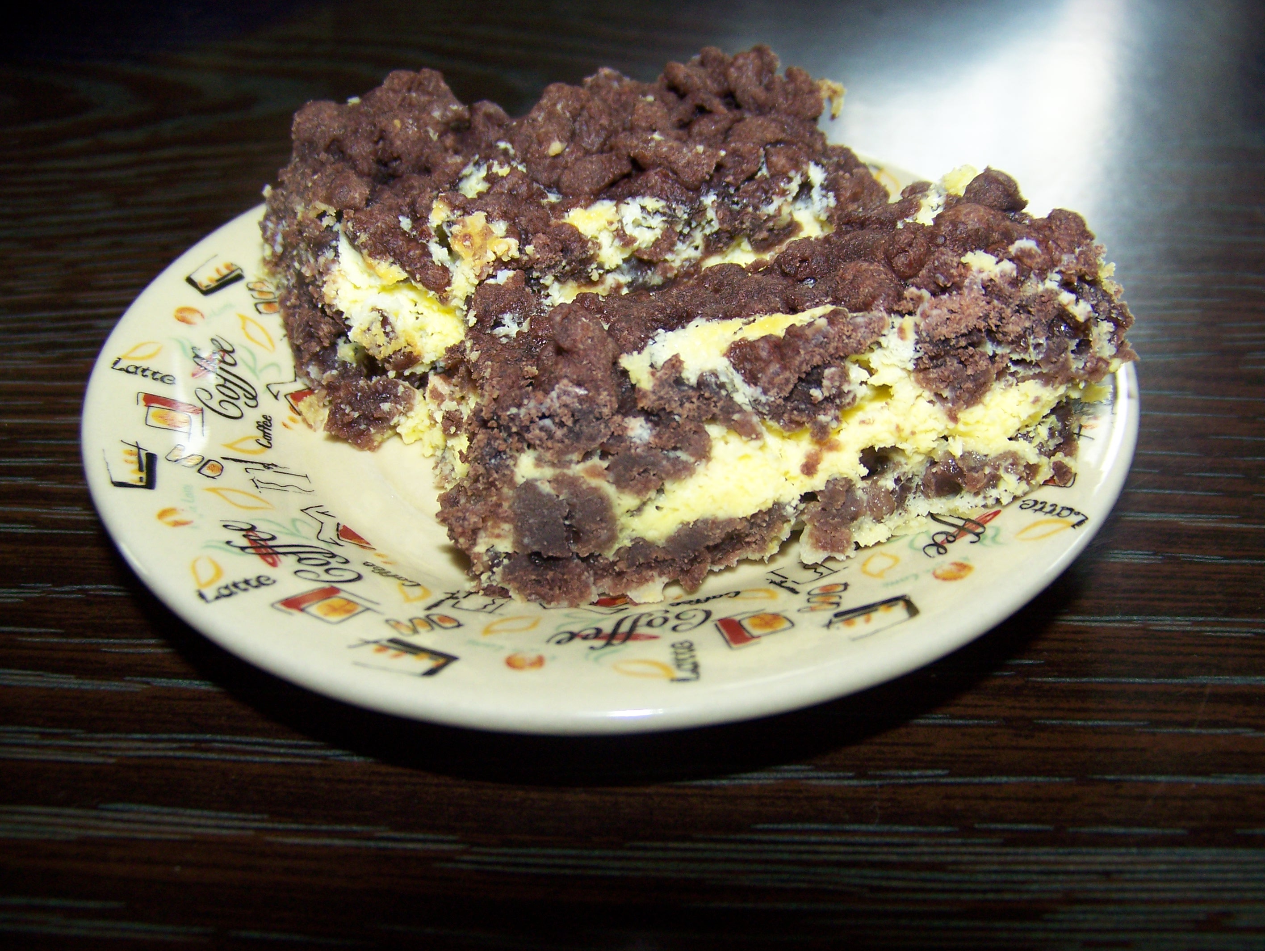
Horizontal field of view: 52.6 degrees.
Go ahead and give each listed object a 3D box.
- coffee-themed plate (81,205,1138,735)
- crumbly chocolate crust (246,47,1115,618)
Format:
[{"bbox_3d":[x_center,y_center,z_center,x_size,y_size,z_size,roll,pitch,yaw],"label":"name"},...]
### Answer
[{"bbox_3d":[-0.004,-0.014,0.213,0.162,0.022,0.162,-1,40,0],"label":"coffee-themed plate"},{"bbox_3d":[0.006,-0.029,0.201,0.122,0.047,0.086,-11,41,-12],"label":"crumbly chocolate crust"}]

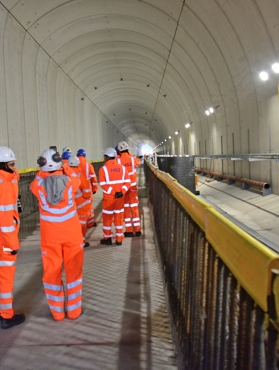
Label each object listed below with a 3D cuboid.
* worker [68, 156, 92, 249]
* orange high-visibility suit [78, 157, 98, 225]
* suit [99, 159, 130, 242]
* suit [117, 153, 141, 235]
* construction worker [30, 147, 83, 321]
[{"bbox_3d":[-1.125,0.259,7.800,0.520,1.700,0.460,1,5,25],"label":"worker"},{"bbox_3d":[-1.195,0.108,9.750,0.560,1.600,0.400,1,5,25],"label":"orange high-visibility suit"},{"bbox_3d":[-0.471,0.261,7.850,0.600,1.560,0.380,-2,5,-8],"label":"suit"},{"bbox_3d":[-0.194,0.154,8.500,0.580,1.620,0.420,-1,4,6],"label":"suit"},{"bbox_3d":[-0.863,0.475,4.380,0.550,1.790,0.470,-1,4,-2],"label":"construction worker"}]

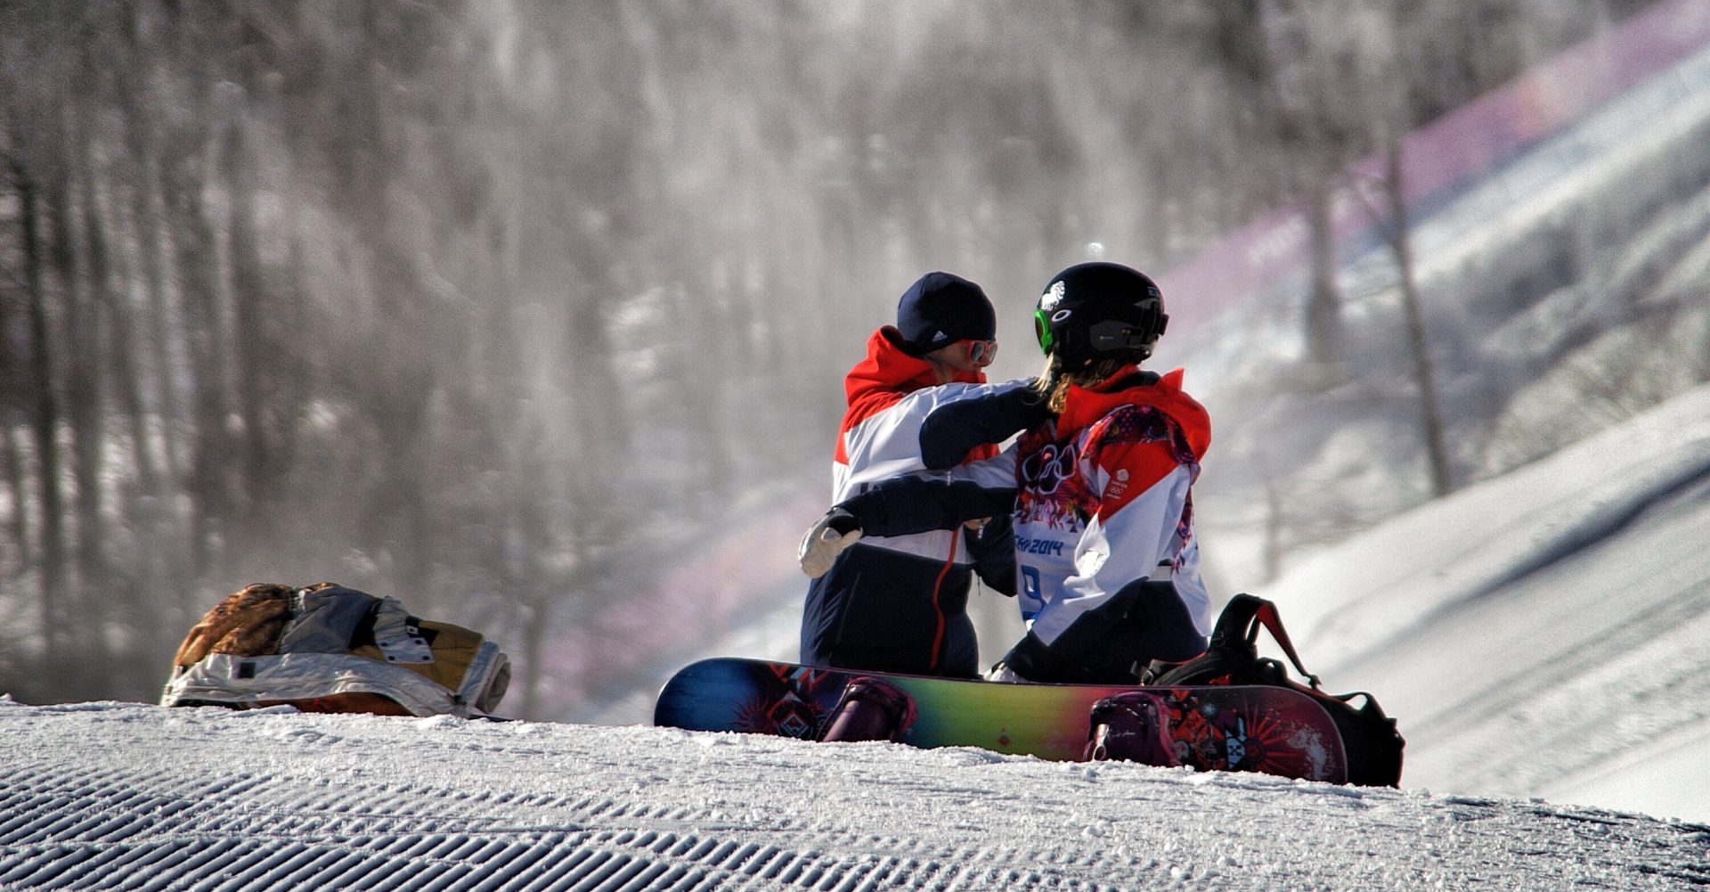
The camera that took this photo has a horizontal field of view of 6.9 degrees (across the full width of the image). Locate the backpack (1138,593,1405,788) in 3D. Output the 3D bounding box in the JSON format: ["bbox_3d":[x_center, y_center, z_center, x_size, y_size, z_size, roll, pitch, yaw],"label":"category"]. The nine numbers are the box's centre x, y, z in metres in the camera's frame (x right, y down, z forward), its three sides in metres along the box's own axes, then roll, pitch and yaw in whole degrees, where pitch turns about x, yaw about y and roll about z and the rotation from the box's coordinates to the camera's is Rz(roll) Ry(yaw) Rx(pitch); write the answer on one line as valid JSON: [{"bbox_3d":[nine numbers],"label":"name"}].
[{"bbox_3d":[0.875,0.524,29.850,0.560,0.430,0.330,6,0,0],"label":"backpack"}]

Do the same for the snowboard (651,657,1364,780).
[{"bbox_3d":[0.303,0.601,29.500,1.490,0.285,0.150,3,-13,1],"label":"snowboard"}]

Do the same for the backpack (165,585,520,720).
[{"bbox_3d":[-1.082,0.432,29.700,0.720,0.300,0.450,2,0,0],"label":"backpack"}]

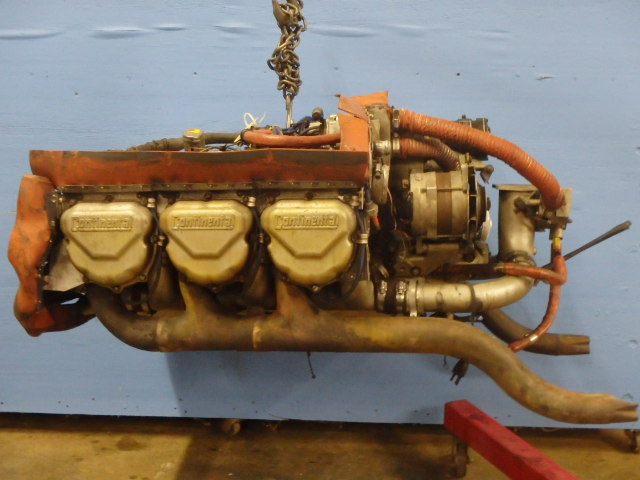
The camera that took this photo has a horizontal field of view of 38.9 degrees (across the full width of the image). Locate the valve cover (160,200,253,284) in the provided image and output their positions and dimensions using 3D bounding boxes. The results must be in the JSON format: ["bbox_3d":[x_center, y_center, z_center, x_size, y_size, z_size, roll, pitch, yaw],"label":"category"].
[{"bbox_3d":[-0.189,0.004,1.515,0.147,0.138,0.045,-1,7,7],"label":"valve cover"}]

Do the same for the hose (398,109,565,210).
[{"bbox_3d":[0.314,-0.155,1.760,0.310,0.190,0.100,1,6,9],"label":"hose"}]

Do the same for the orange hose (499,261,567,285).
[{"bbox_3d":[0.412,0.065,1.760,0.127,0.040,0.045,-1,7,7],"label":"orange hose"}]

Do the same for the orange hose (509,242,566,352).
[{"bbox_3d":[0.429,0.110,1.790,0.109,0.224,0.060,-1,7,7],"label":"orange hose"}]

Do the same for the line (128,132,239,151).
[{"bbox_3d":[-0.296,-0.210,1.960,0.240,0.045,0.040,-1,7,7],"label":"line"}]

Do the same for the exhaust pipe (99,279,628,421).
[{"bbox_3d":[0.057,0.189,1.545,0.922,0.235,0.120,-1,7,7],"label":"exhaust pipe"}]

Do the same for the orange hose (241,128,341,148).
[{"bbox_3d":[-0.061,-0.214,1.920,0.205,0.042,0.070,-1,3,7],"label":"orange hose"}]

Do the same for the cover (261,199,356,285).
[{"bbox_3d":[-0.018,0.003,1.495,0.154,0.139,0.045,-1,7,7],"label":"cover"}]

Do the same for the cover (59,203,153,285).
[{"bbox_3d":[-0.361,0.008,1.535,0.147,0.140,0.045,-1,7,7],"label":"cover"}]

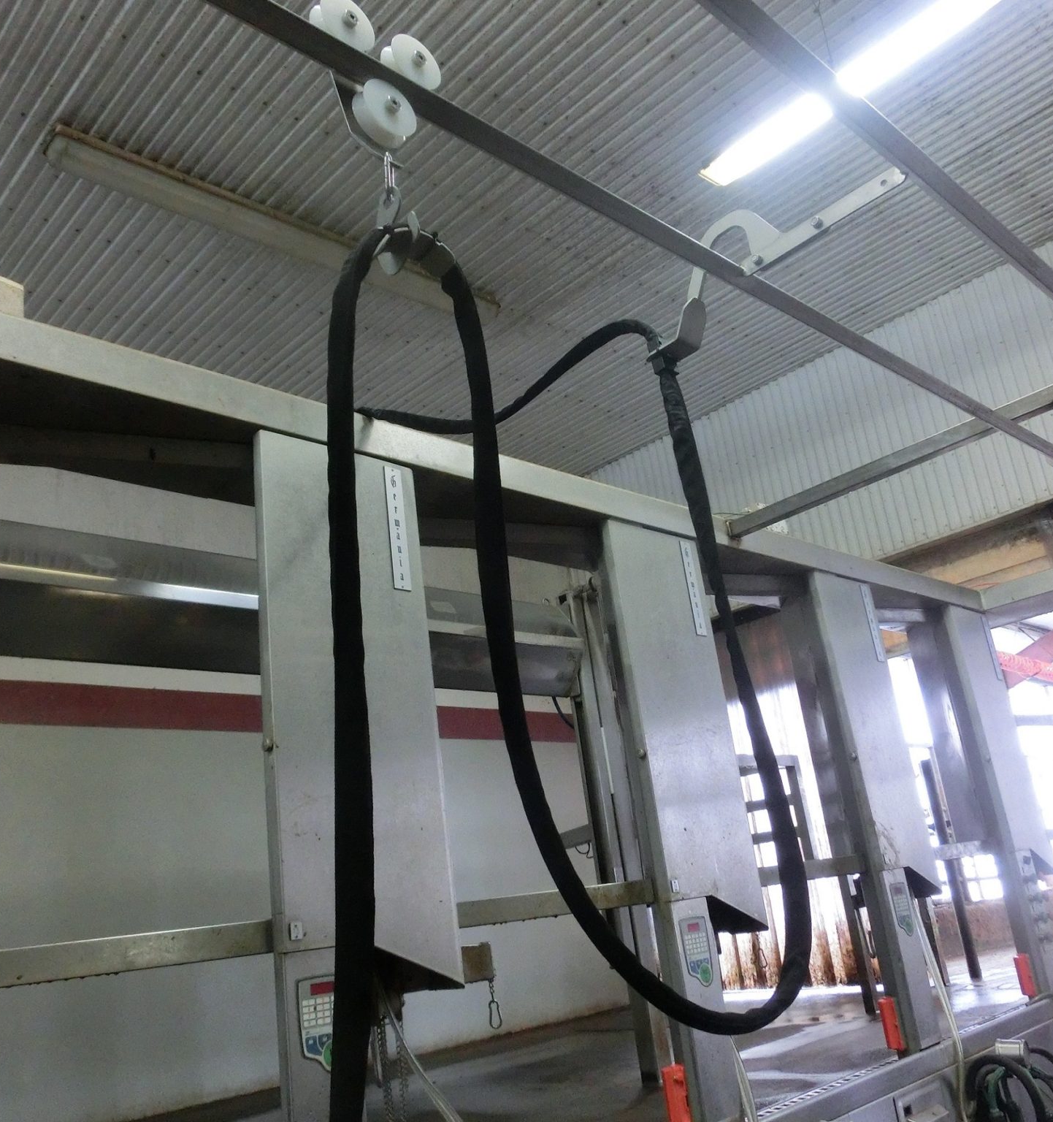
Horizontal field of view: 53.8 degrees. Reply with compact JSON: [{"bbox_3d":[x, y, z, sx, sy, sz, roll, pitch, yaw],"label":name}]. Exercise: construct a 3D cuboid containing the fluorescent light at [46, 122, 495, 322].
[{"bbox_3d":[-1.097,-1.569,5.125,2.430,0.105,0.155,10,-25,-42],"label":"fluorescent light"}]

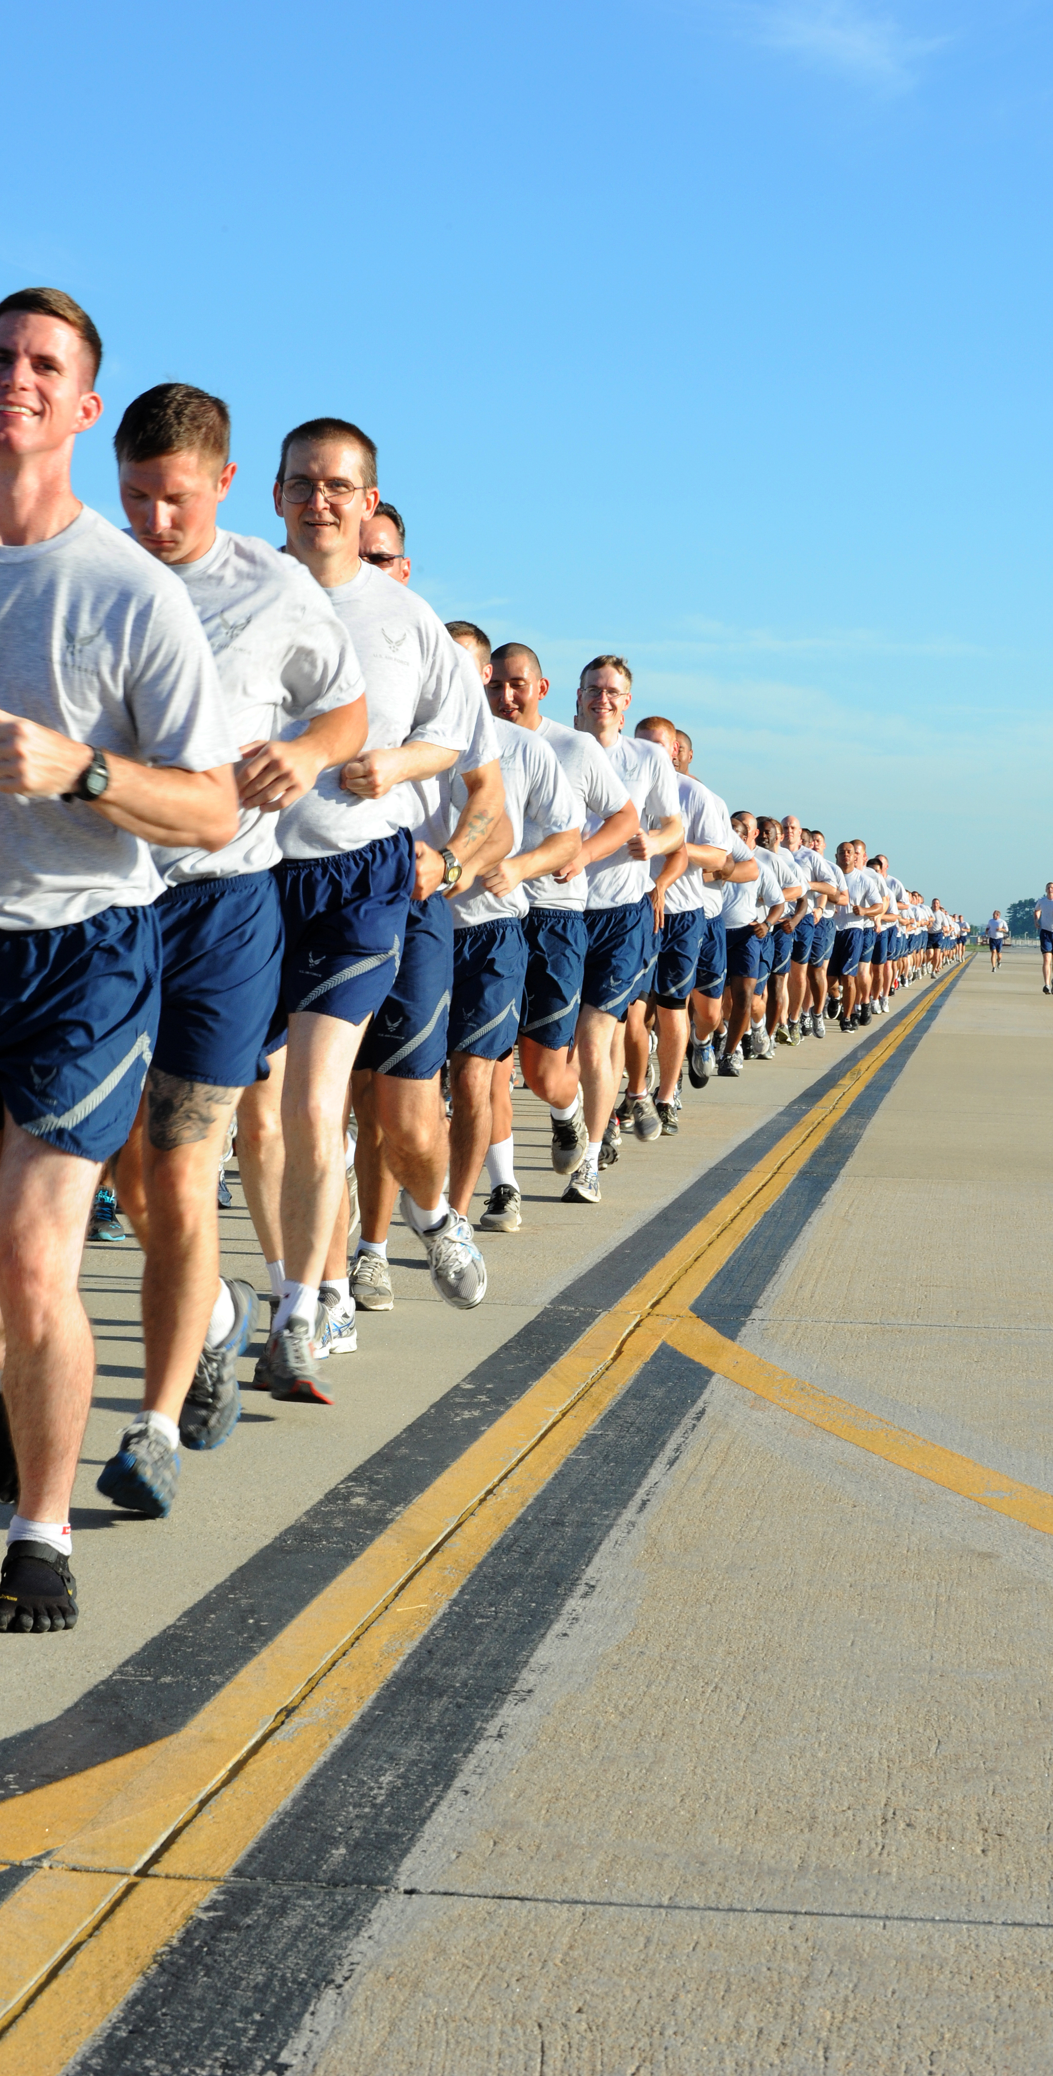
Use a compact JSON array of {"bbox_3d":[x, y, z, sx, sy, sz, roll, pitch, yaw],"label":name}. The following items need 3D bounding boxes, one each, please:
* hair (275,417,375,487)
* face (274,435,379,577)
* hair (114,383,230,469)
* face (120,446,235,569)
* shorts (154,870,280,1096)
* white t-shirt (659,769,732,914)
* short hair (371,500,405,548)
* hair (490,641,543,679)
[{"bbox_3d":[-0.341,-0.989,6.900,0.170,0.155,0.200,1,2,1],"label":"hair"},{"bbox_3d":[-0.355,-0.950,7.150,0.175,0.230,0.170,1,1,2],"label":"face"},{"bbox_3d":[-0.525,-0.898,5.980,0.170,0.150,0.200,2,14,14],"label":"hair"},{"bbox_3d":[-0.531,-0.806,6.100,0.165,0.185,0.145,1,19,9],"label":"face"},{"bbox_3d":[-0.557,-0.090,6.150,0.370,0.365,0.310,2,2,6],"label":"shorts"},{"bbox_3d":[0.581,-0.807,16.800,0.510,0.620,0.310,2,2,6],"label":"white t-shirt"},{"bbox_3d":[-0.337,-1.075,8.500,0.160,0.140,0.190,2,2,10],"label":"short hair"},{"bbox_3d":[-0.032,-1.119,12.050,0.165,0.135,0.190,1,11,12],"label":"hair"}]

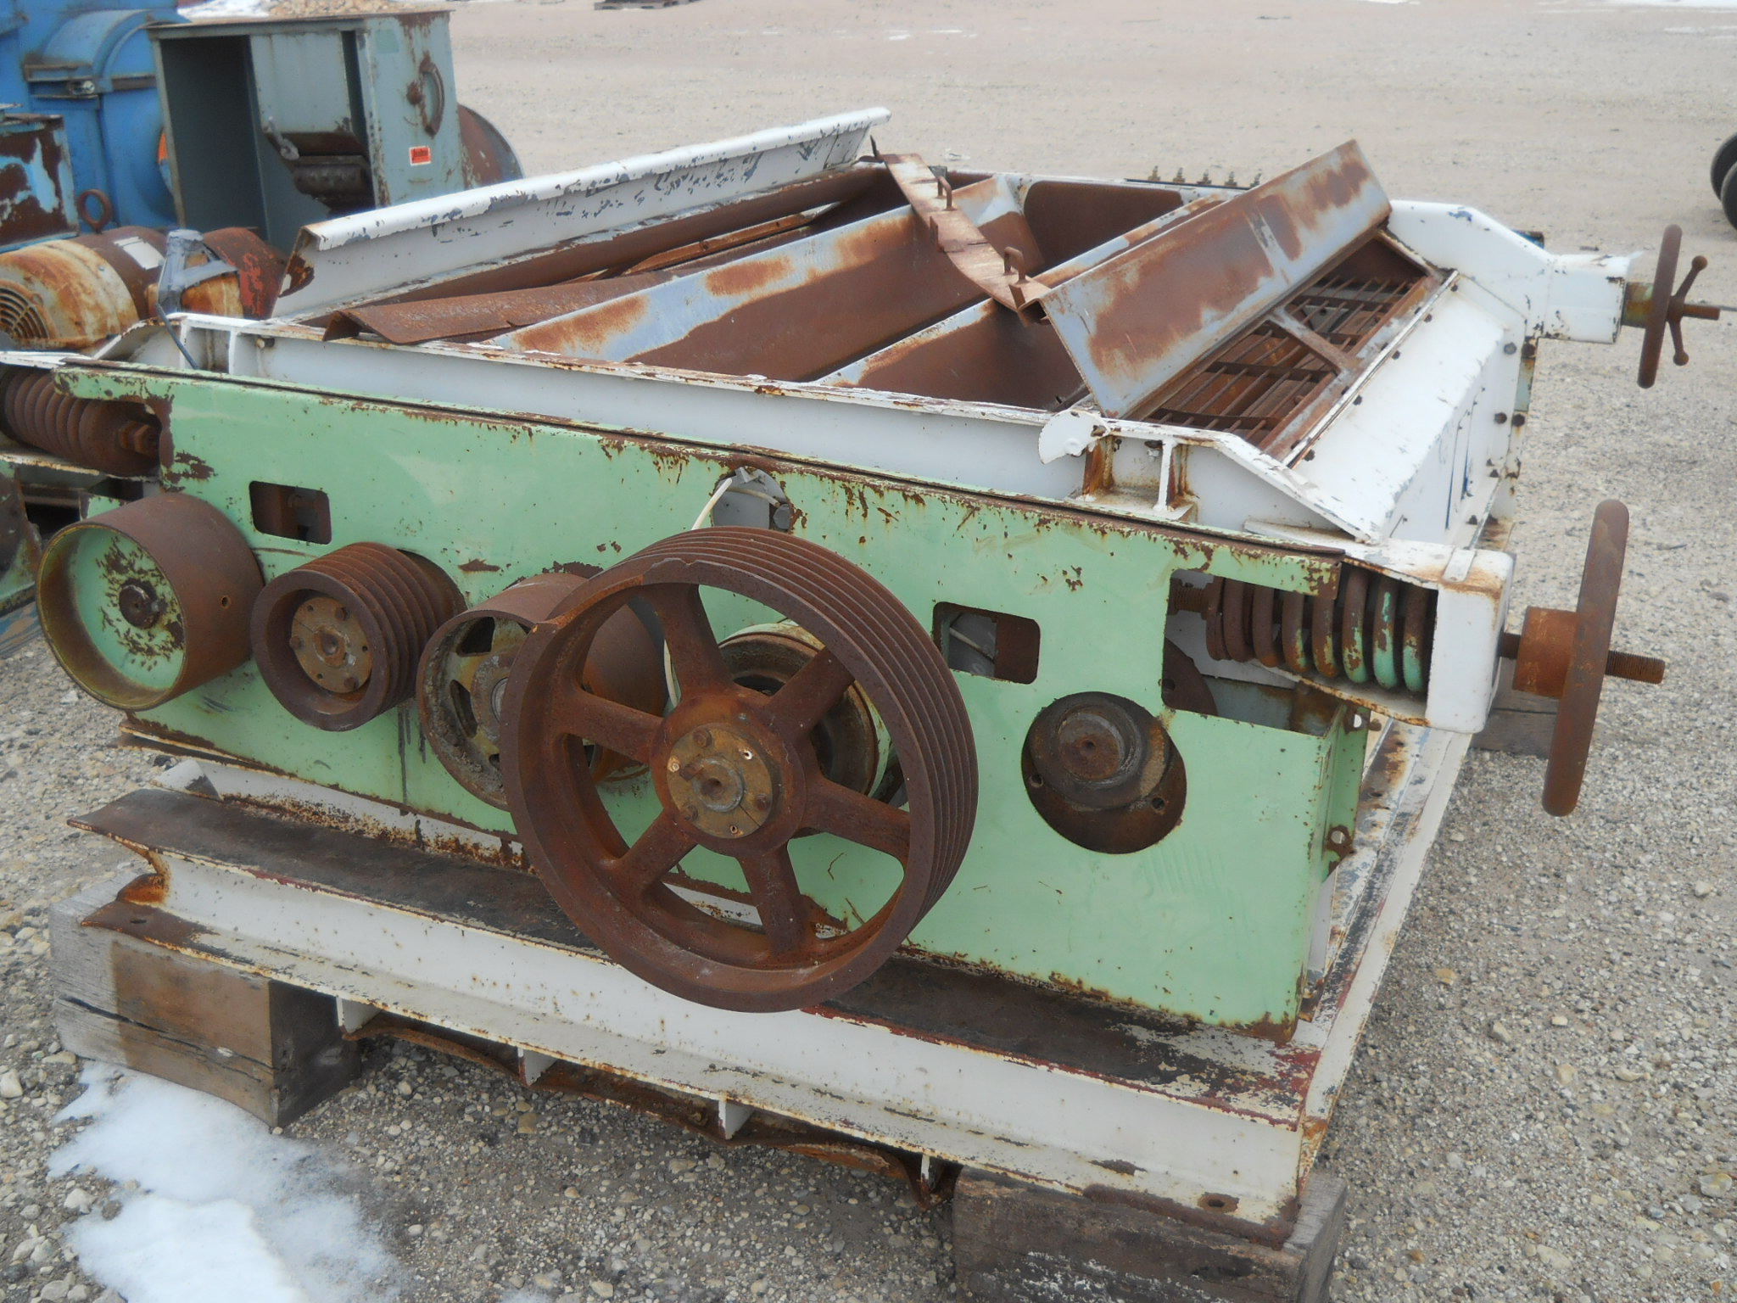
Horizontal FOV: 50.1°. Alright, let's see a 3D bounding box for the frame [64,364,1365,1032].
[{"bbox_3d":[-0.282,-0.019,2.364,1.751,0.552,0.165,11,25,23],"label":"frame"}]

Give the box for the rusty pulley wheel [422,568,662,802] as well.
[{"bbox_3d":[-0.395,0.055,2.246,0.271,0.271,0.131,11,25,23],"label":"rusty pulley wheel"}]

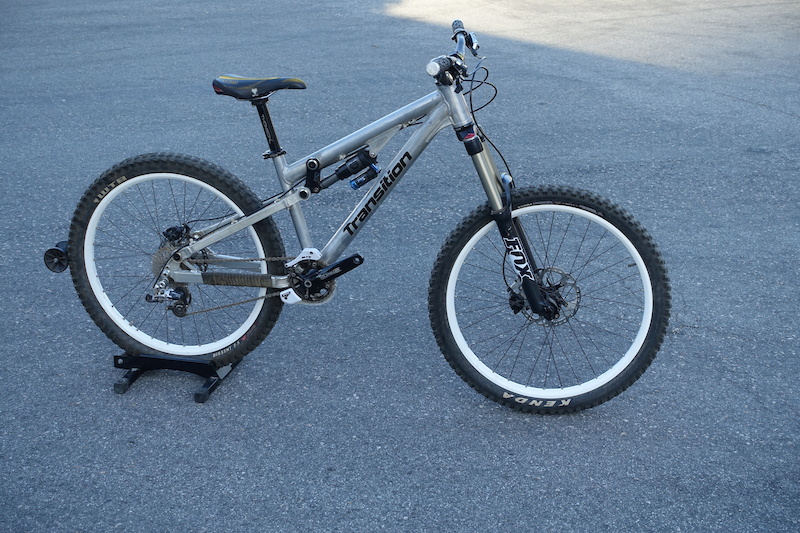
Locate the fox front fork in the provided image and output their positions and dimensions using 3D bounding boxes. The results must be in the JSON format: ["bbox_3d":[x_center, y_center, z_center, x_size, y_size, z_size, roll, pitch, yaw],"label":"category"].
[{"bbox_3d":[0.313,-0.128,4.264,0.115,0.565,0.175,-17,15,11],"label":"fox front fork"}]

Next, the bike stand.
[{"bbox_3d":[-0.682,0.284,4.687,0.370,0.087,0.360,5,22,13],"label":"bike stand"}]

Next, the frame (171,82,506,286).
[{"bbox_3d":[-0.236,-0.234,4.372,0.900,0.625,0.170,5,22,13],"label":"frame"}]

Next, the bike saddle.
[{"bbox_3d":[-0.389,-0.499,4.310,0.270,0.075,0.140,5,22,13],"label":"bike saddle"}]

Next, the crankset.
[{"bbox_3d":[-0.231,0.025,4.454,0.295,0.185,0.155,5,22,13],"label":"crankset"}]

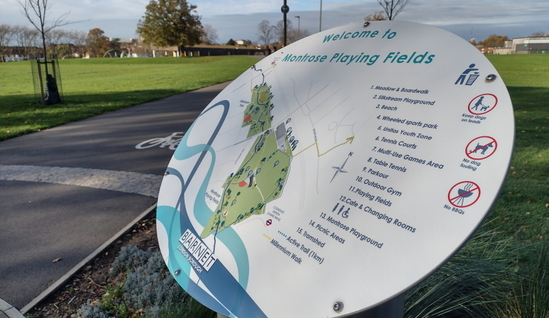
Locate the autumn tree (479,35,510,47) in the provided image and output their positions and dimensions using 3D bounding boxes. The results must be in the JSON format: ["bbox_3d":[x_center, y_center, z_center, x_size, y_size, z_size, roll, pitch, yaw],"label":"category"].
[{"bbox_3d":[131.488,-68.559,255.989,19.125,10.104,19.125,0,14,0],"label":"autumn tree"}]

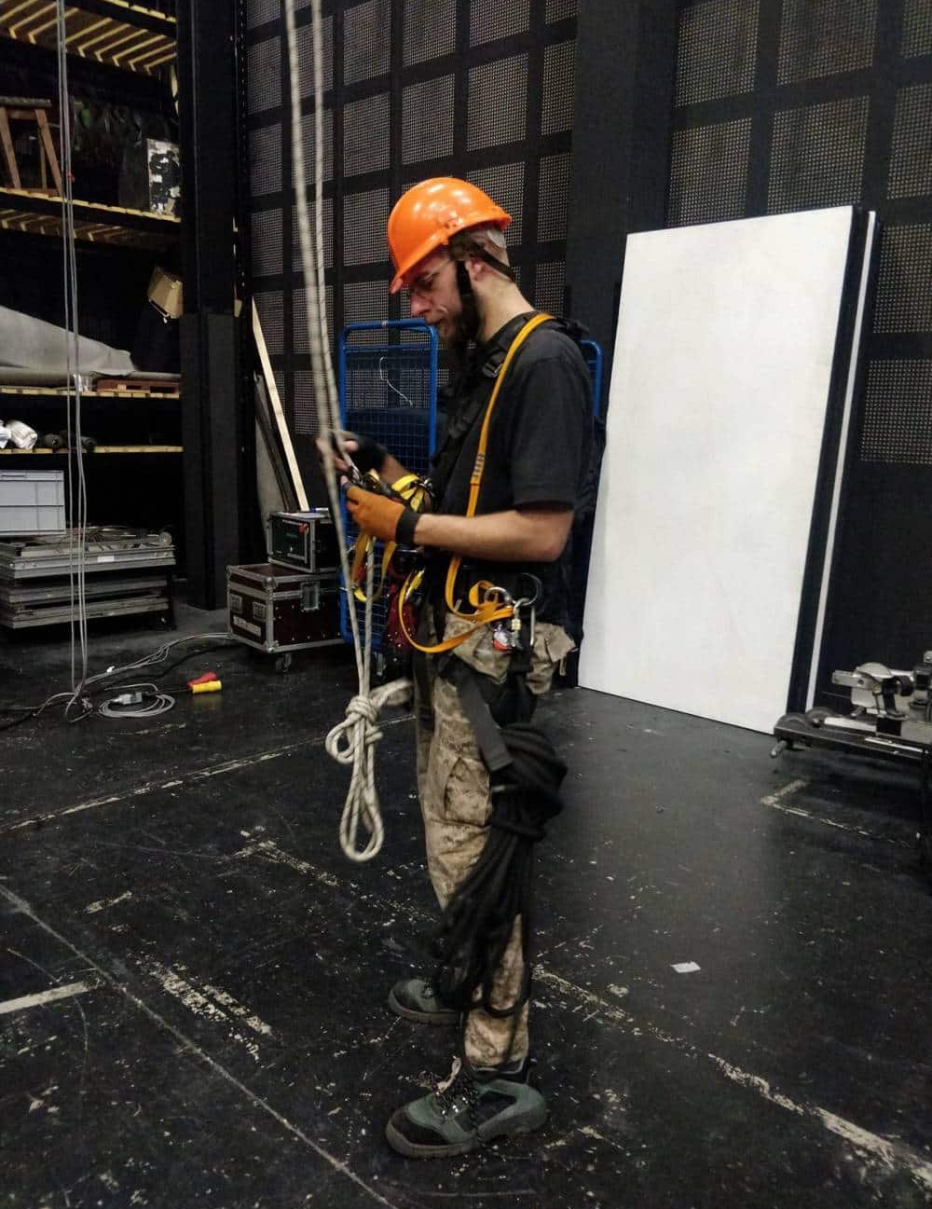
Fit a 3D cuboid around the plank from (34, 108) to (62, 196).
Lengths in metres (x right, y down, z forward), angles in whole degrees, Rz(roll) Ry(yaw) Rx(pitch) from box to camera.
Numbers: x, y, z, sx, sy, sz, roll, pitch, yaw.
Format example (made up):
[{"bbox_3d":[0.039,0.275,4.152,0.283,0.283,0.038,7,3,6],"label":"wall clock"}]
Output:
[{"bbox_3d":[-2.689,-2.909,5.553,0.075,0.484,0.040,-20,22,-36],"label":"plank"}]

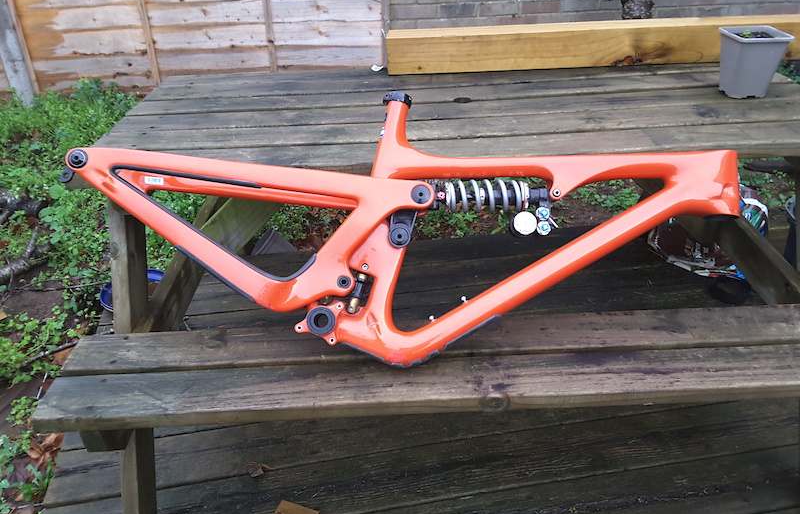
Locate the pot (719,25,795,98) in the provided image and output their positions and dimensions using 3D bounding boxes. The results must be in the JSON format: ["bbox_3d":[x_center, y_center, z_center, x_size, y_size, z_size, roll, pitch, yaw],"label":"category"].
[{"bbox_3d":[0.725,-0.399,1.483,0.108,0.126,0.112,-2,28,2],"label":"pot"}]

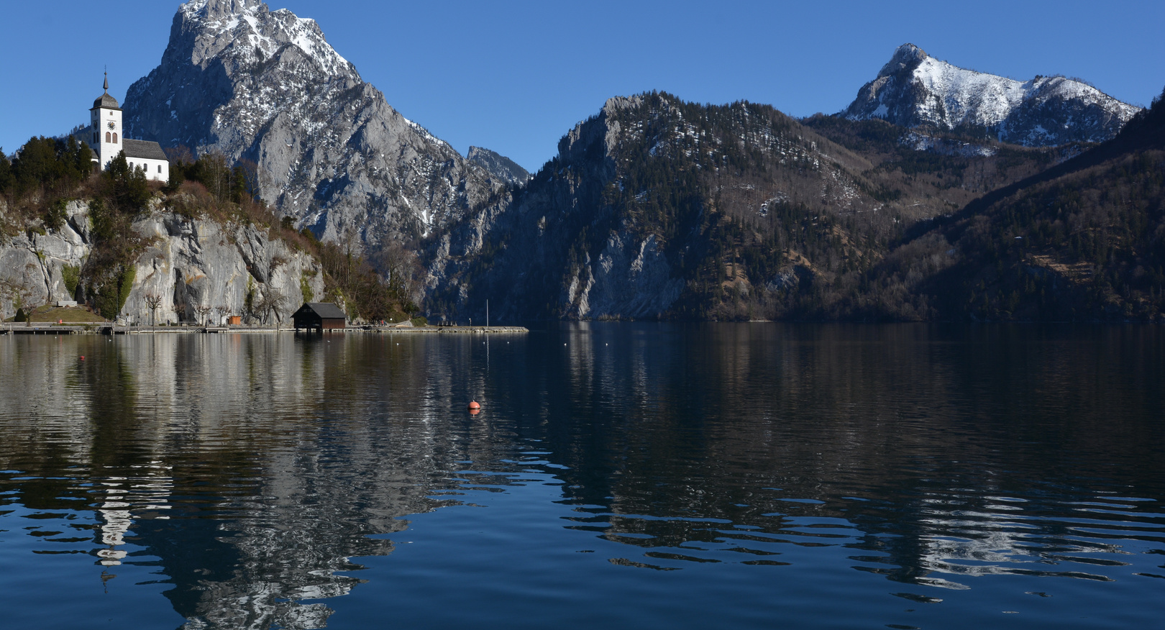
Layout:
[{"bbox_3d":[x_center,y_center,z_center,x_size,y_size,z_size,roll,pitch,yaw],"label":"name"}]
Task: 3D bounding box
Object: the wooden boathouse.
[{"bbox_3d":[-64.419,0.557,285.000,9.200,7.000,10.200,0,0,25],"label":"wooden boathouse"}]

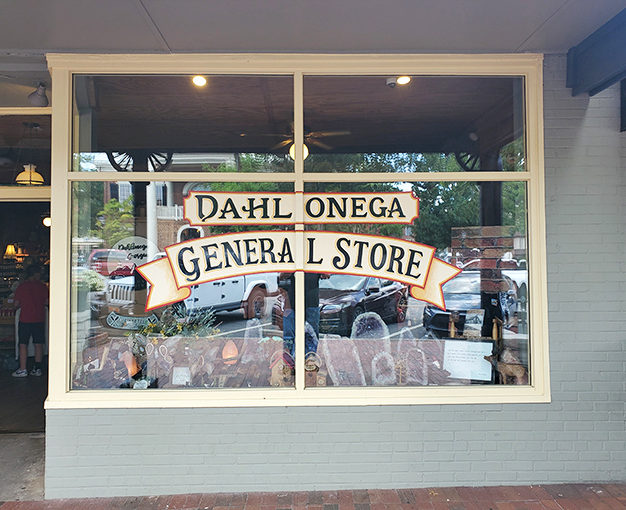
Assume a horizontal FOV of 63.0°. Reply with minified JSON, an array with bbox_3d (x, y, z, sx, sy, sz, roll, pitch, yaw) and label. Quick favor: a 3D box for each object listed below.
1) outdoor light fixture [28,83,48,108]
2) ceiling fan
[{"bbox_3d":[-2.000,-1.165,3.730,0.160,0.190,0.170,1,-3,-38],"label":"outdoor light fixture"},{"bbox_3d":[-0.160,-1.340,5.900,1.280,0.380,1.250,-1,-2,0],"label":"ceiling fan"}]

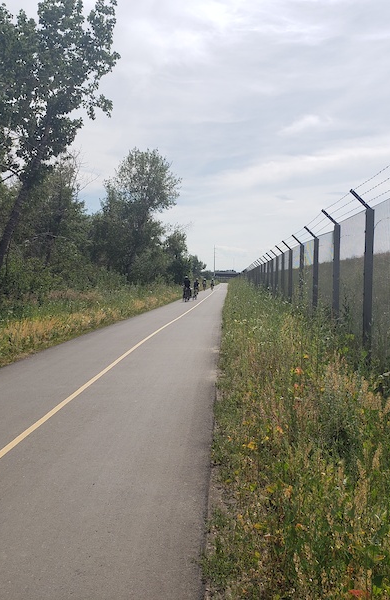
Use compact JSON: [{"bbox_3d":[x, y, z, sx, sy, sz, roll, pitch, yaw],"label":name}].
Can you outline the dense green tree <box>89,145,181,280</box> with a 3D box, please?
[{"bbox_3d":[-4.160,-5.700,42.000,6.300,9.800,6.000,0,2,0],"label":"dense green tree"}]

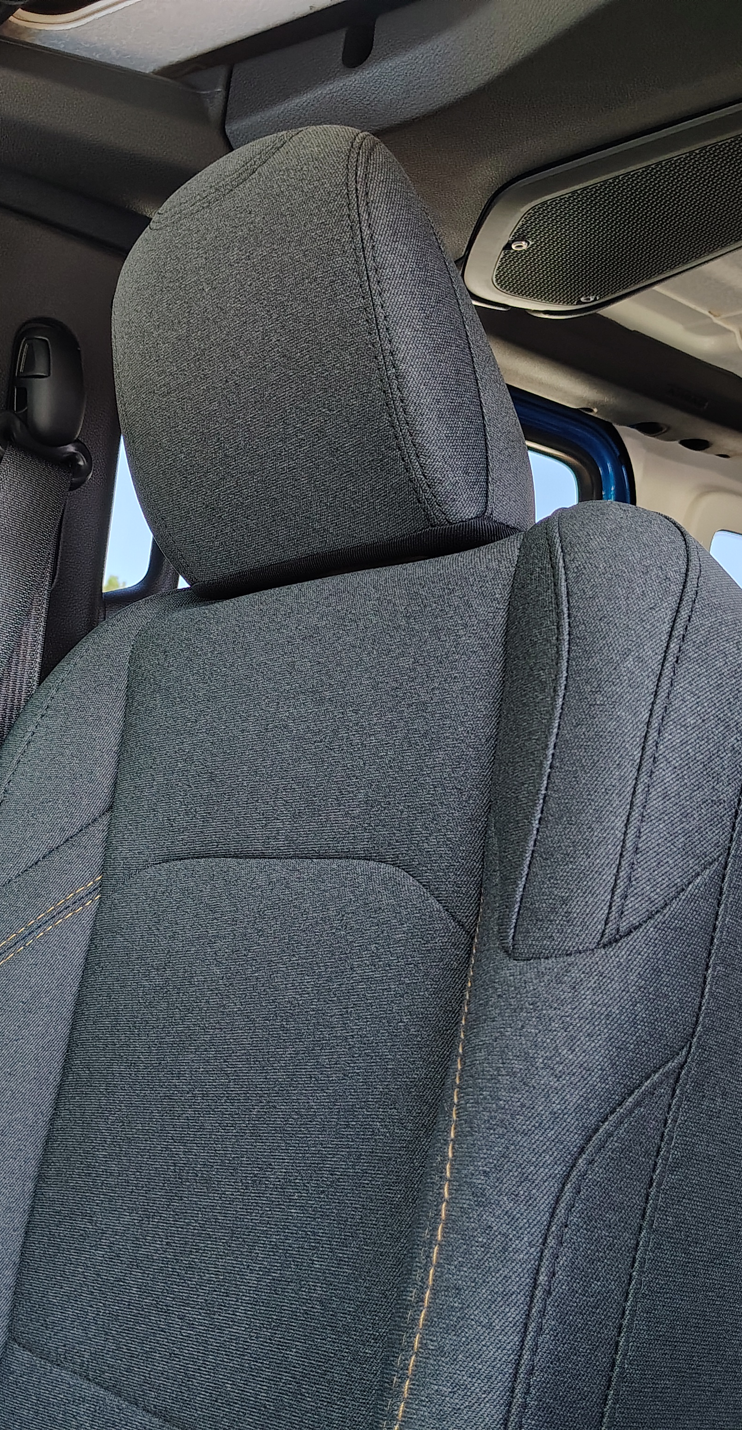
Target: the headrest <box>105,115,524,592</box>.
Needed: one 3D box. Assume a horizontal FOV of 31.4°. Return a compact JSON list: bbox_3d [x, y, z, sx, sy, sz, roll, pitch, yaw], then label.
[{"bbox_3d":[-0.033,-0.178,0.690,0.235,0.205,0.103,-6,8,46],"label":"headrest"}]

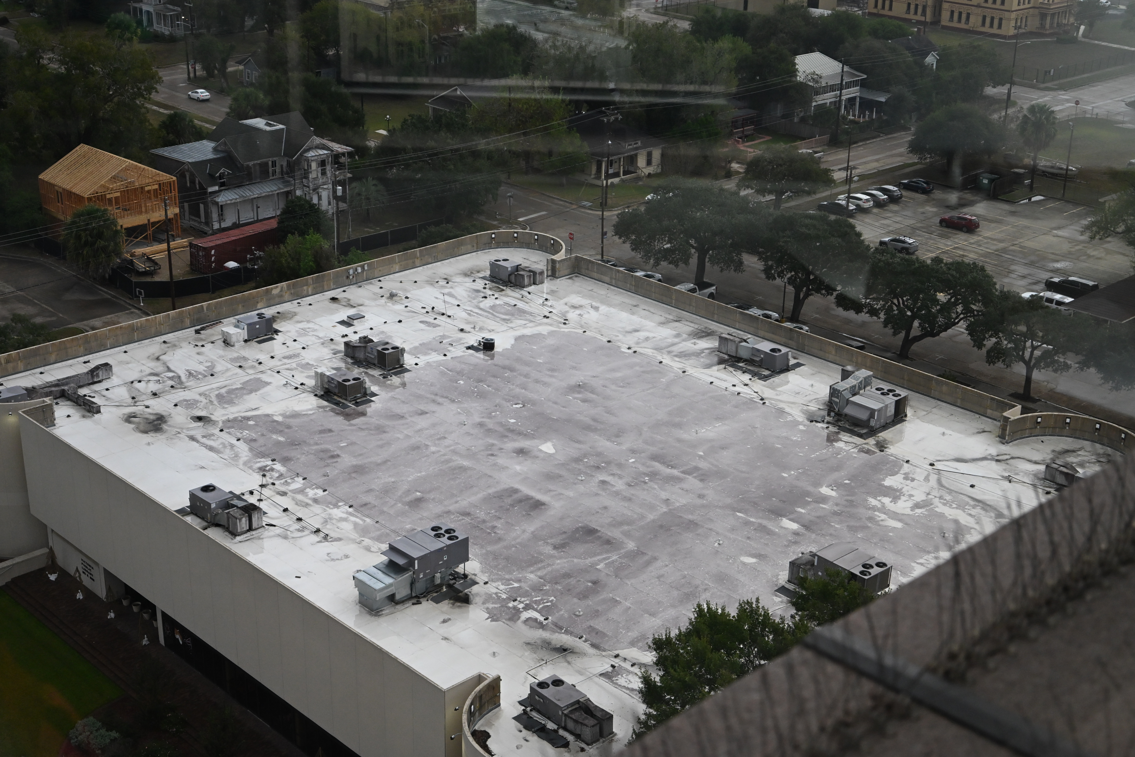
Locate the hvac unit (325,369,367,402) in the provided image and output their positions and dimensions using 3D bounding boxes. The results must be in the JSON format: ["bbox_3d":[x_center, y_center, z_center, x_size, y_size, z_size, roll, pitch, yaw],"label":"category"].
[{"bbox_3d":[-15.263,0.463,108.775,1.425,1.169,2.291,-19,30,-40],"label":"hvac unit"}]

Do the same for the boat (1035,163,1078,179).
[{"bbox_3d":[63.422,-27.015,204.356,5.600,1.900,2.000,18,28,36],"label":"boat"}]

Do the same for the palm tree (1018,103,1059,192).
[{"bbox_3d":[57.428,-28.173,193.317,4.800,10.800,4.700,-19,30,-40],"label":"palm tree"}]

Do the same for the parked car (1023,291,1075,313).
[{"bbox_3d":[46.664,-7.462,154.008,2.000,1.880,5.200,-19,30,-40],"label":"parked car"}]

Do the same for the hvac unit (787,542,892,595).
[{"bbox_3d":[14.476,10.285,83.837,2.850,1.440,4.250,-19,30,-40],"label":"hvac unit"}]

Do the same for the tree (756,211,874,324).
[{"bbox_3d":[22.708,-10.151,145.919,11.100,10.300,11.100,1,22,0],"label":"tree"}]

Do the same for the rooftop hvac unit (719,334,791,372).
[{"bbox_3d":[13.515,-1.990,114.737,1.600,1.420,5.650,-19,30,-40],"label":"rooftop hvac unit"}]

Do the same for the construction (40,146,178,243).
[{"bbox_3d":[-50.115,-20.073,172.603,10.600,9.400,10.400,-19,30,-40],"label":"construction"}]

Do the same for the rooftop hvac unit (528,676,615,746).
[{"bbox_3d":[0.167,15.227,72.428,1.560,1.430,3.850,-19,30,-40],"label":"rooftop hvac unit"}]

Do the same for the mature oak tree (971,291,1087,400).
[{"bbox_3d":[38.875,-2.627,132.690,9.509,8.942,9.710,1,22,0],"label":"mature oak tree"}]

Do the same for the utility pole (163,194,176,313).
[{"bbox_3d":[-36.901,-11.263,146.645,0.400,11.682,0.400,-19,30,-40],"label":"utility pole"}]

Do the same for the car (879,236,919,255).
[{"bbox_3d":[36.595,-14.754,174.016,1.820,1.580,4.400,-19,30,-40],"label":"car"}]

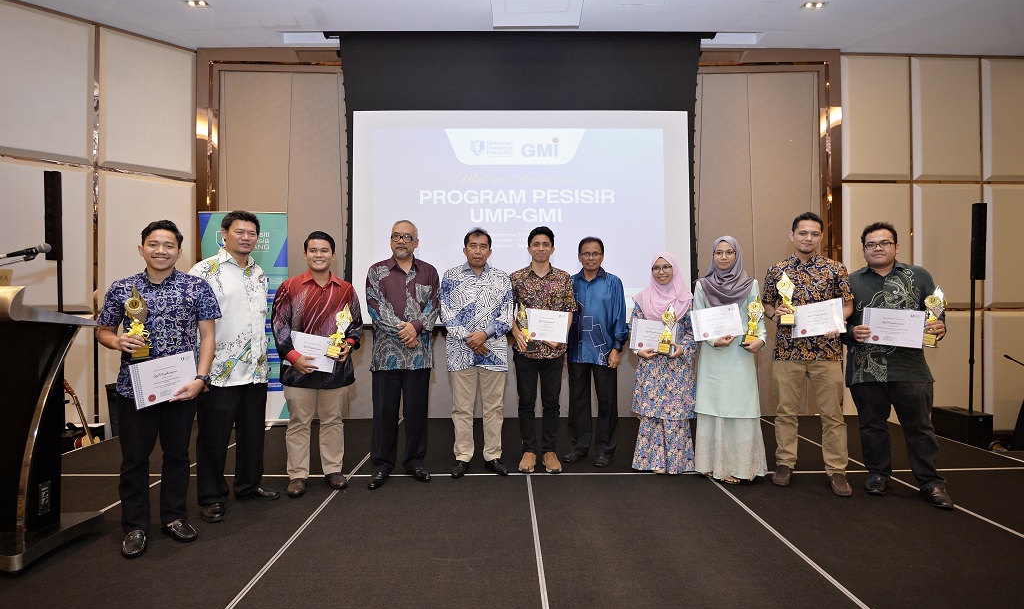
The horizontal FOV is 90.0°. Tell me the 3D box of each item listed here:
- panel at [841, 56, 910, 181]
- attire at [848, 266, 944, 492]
[{"bbox_3d":[4.323,-2.210,6.070,0.810,1.470,0.050,0,0,-1],"label":"panel"},{"bbox_3d":[2.365,0.410,3.200,0.520,1.380,0.370,0,0,33],"label":"attire"}]

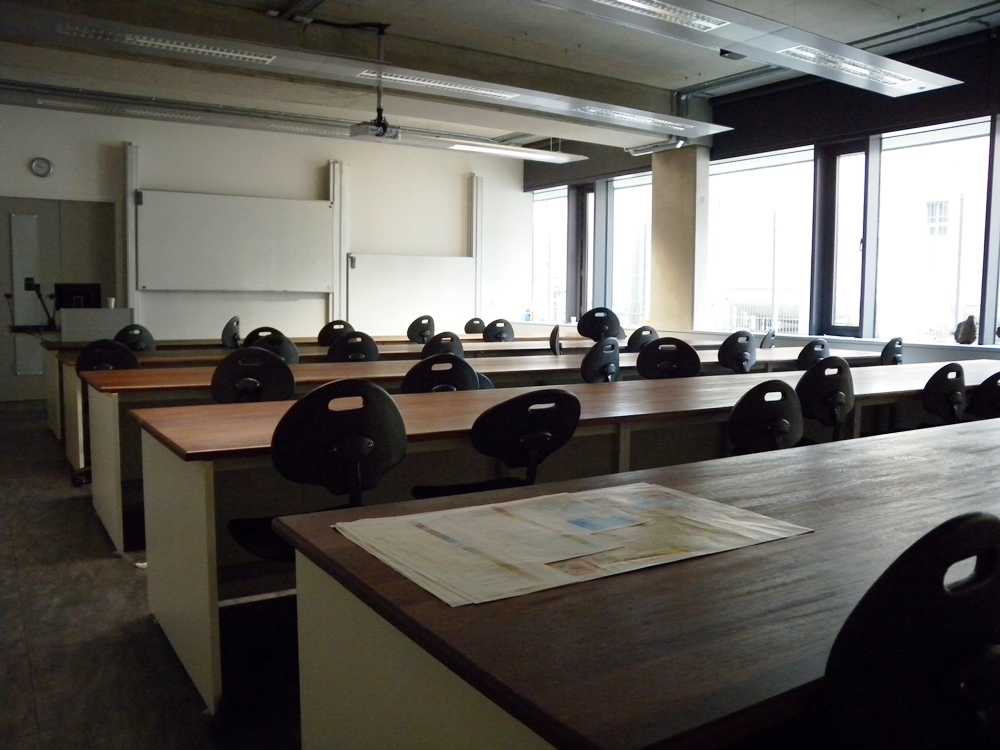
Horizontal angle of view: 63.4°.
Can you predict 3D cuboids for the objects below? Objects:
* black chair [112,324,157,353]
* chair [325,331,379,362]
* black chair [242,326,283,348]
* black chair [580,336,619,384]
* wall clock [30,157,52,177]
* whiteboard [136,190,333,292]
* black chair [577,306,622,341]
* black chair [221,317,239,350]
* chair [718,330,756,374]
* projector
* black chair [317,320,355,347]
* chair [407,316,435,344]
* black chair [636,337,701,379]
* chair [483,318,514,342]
[{"bbox_3d":[-3.123,0.058,6.783,0.560,0.973,0.580,-4,7,-42],"label":"black chair"},{"bbox_3d":[-1.145,0.152,5.968,0.560,0.961,0.580,-2,6,-28],"label":"chair"},{"bbox_3d":[-2.249,0.001,7.737,0.570,0.923,0.580,-1,5,-19],"label":"black chair"},{"bbox_3d":[0.536,0.226,5.270,0.570,0.962,0.580,-5,7,-44],"label":"black chair"},{"bbox_3d":[-5.176,-2.350,9.138,0.232,0.232,0.050,-3,6,-32],"label":"wall clock"},{"bbox_3d":[-3.373,-1.706,10.536,2.507,1.221,0.050,-3,6,-33],"label":"whiteboard"},{"bbox_3d":[0.867,-0.065,7.580,0.570,1.134,0.580,0,5,-11],"label":"black chair"},{"bbox_3d":[-2.611,-0.024,7.413,0.580,1.025,0.570,1,5,5],"label":"black chair"},{"bbox_3d":[1.621,0.159,5.965,0.570,0.988,0.580,-3,6,-30],"label":"chair"},{"bbox_3d":[-1.082,-2.115,7.138,0.330,0.100,0.320,-3,6,-33],"label":"projector"},{"bbox_3d":[-1.627,-0.034,7.801,0.560,0.993,0.580,-2,6,-28],"label":"black chair"},{"bbox_3d":[-0.946,-0.094,8.260,0.580,1.041,0.560,5,7,40],"label":"chair"},{"bbox_3d":[1.067,0.238,5.100,0.560,0.979,0.580,2,5,16],"label":"black chair"},{"bbox_3d":[-0.102,-0.139,9.108,0.570,0.991,0.580,-2,6,-29],"label":"chair"}]

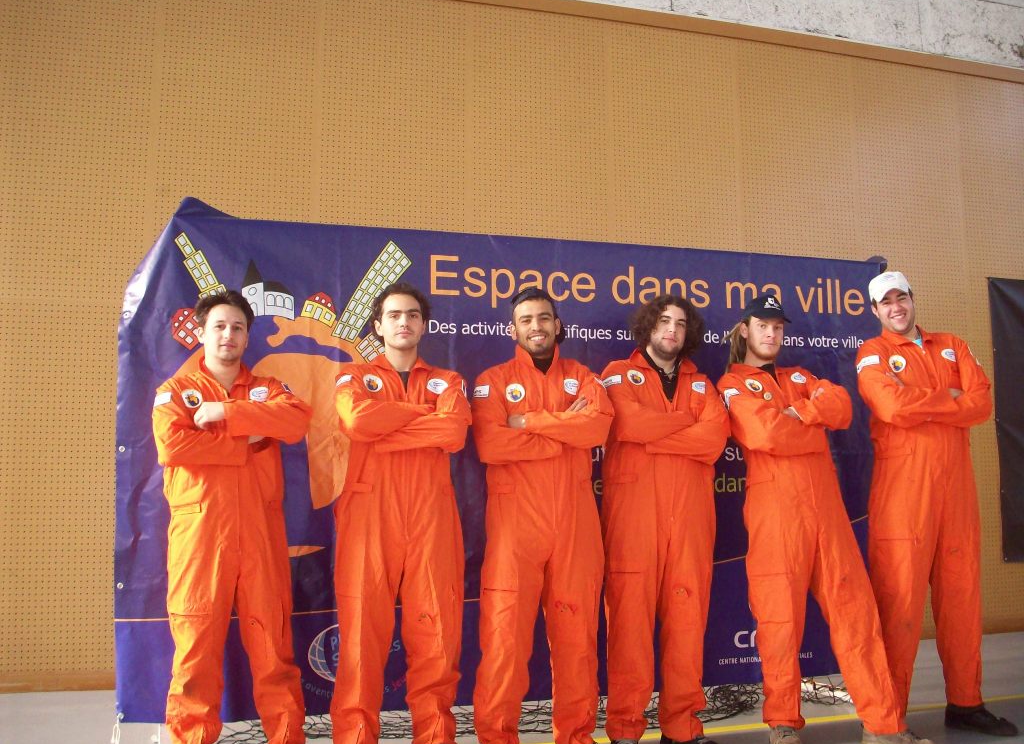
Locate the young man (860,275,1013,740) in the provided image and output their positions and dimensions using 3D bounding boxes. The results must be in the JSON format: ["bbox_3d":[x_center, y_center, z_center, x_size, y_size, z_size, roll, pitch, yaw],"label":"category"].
[{"bbox_3d":[1.696,0.509,4.362,0.620,1.852,0.500,0,-6,-3],"label":"young man"}]

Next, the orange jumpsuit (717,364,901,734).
[{"bbox_3d":[1.108,0.652,4.091,0.660,1.368,0.440,1,-6,-10],"label":"orange jumpsuit"}]

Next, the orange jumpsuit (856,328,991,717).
[{"bbox_3d":[1.643,0.598,4.371,0.560,1.556,0.420,0,-6,-3],"label":"orange jumpsuit"}]

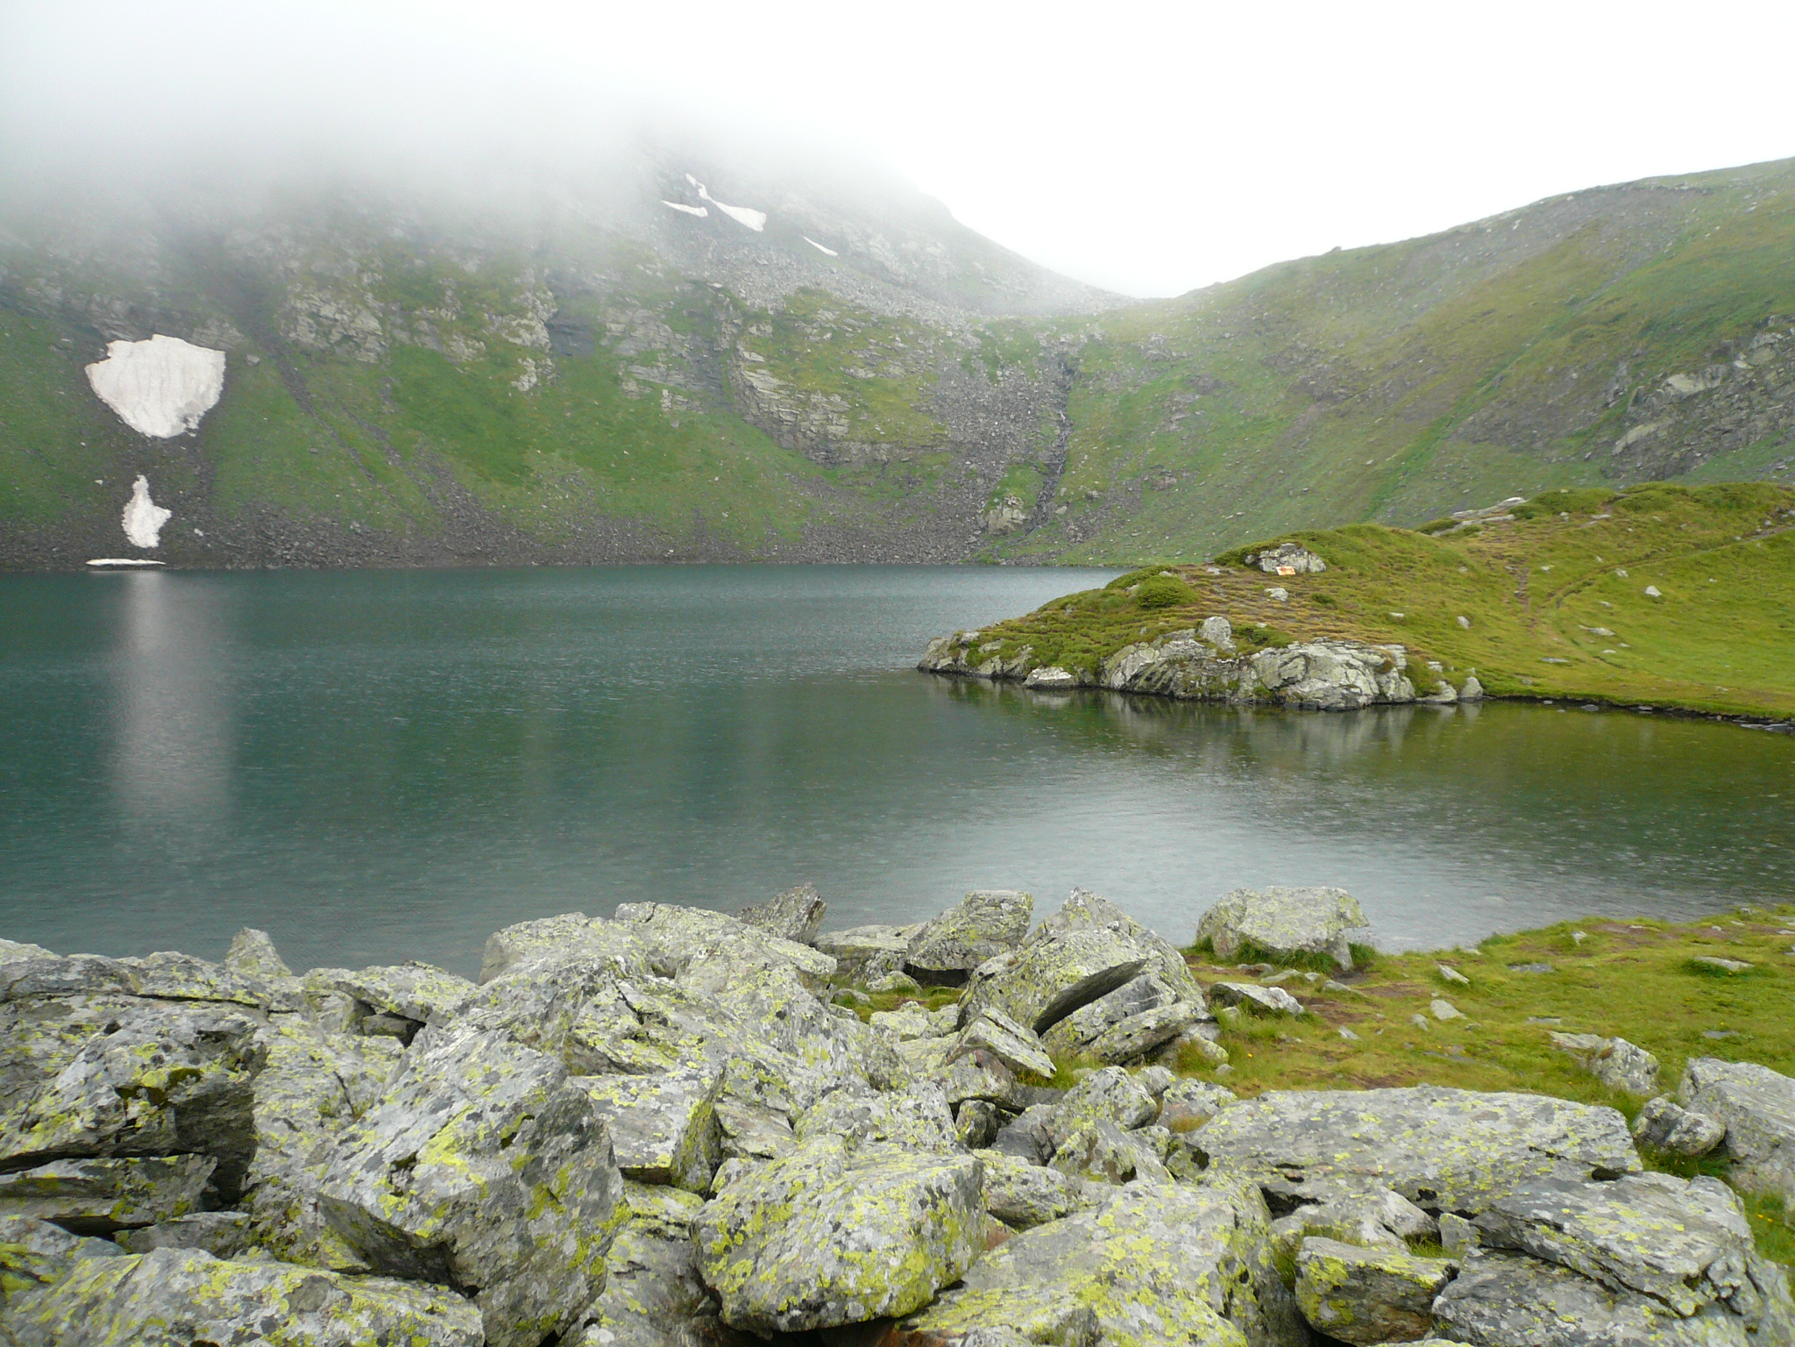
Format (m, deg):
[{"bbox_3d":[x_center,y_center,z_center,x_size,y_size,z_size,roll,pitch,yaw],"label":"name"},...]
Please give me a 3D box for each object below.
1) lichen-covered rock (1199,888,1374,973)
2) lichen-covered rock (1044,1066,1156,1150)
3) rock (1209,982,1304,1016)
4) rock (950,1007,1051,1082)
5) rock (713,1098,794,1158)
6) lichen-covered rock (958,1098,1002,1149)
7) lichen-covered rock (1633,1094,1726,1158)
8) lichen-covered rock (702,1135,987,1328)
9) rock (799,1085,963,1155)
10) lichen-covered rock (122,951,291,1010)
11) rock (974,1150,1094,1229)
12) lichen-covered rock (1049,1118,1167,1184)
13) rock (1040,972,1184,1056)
[{"bbox_3d":[1.740,1.152,6.600,0.718,0.315,0.480,0,5,0],"label":"lichen-covered rock"},{"bbox_3d":[0.578,1.240,4.150,0.296,0.176,0.270,0,5,0],"label":"lichen-covered rock"},{"bbox_3d":[1.782,1.619,7.209,0.490,0.130,0.280,-1,5,-15],"label":"rock"},{"bbox_3d":[0.323,1.159,4.550,0.287,0.161,0.270,-2,5,-20],"label":"rock"},{"bbox_3d":[-0.437,1.381,4.419,0.270,0.140,0.240,-1,5,-15],"label":"rock"},{"bbox_3d":[0.294,1.611,5.198,0.160,0.170,0.170,0,5,0],"label":"lichen-covered rock"},{"bbox_3d":[2.720,1.574,5.052,0.330,0.200,0.240,2,5,28],"label":"lichen-covered rock"},{"bbox_3d":[-0.133,1.313,3.403,0.690,0.370,0.520,0,5,0],"label":"lichen-covered rock"},{"bbox_3d":[-0.054,1.168,3.750,0.421,0.141,0.300,0,5,-5],"label":"rock"},{"bbox_3d":[-2.385,1.061,5.000,0.481,0.152,0.350,0,5,-5],"label":"lichen-covered rock"},{"bbox_3d":[0.389,1.483,4.178,0.370,0.190,0.270,-1,5,-15],"label":"rock"},{"bbox_3d":[0.550,1.265,3.800,0.283,0.142,0.240,-1,5,-10],"label":"lichen-covered rock"},{"bbox_3d":[0.986,1.563,6.648,0.660,0.280,0.420,2,5,20],"label":"rock"}]

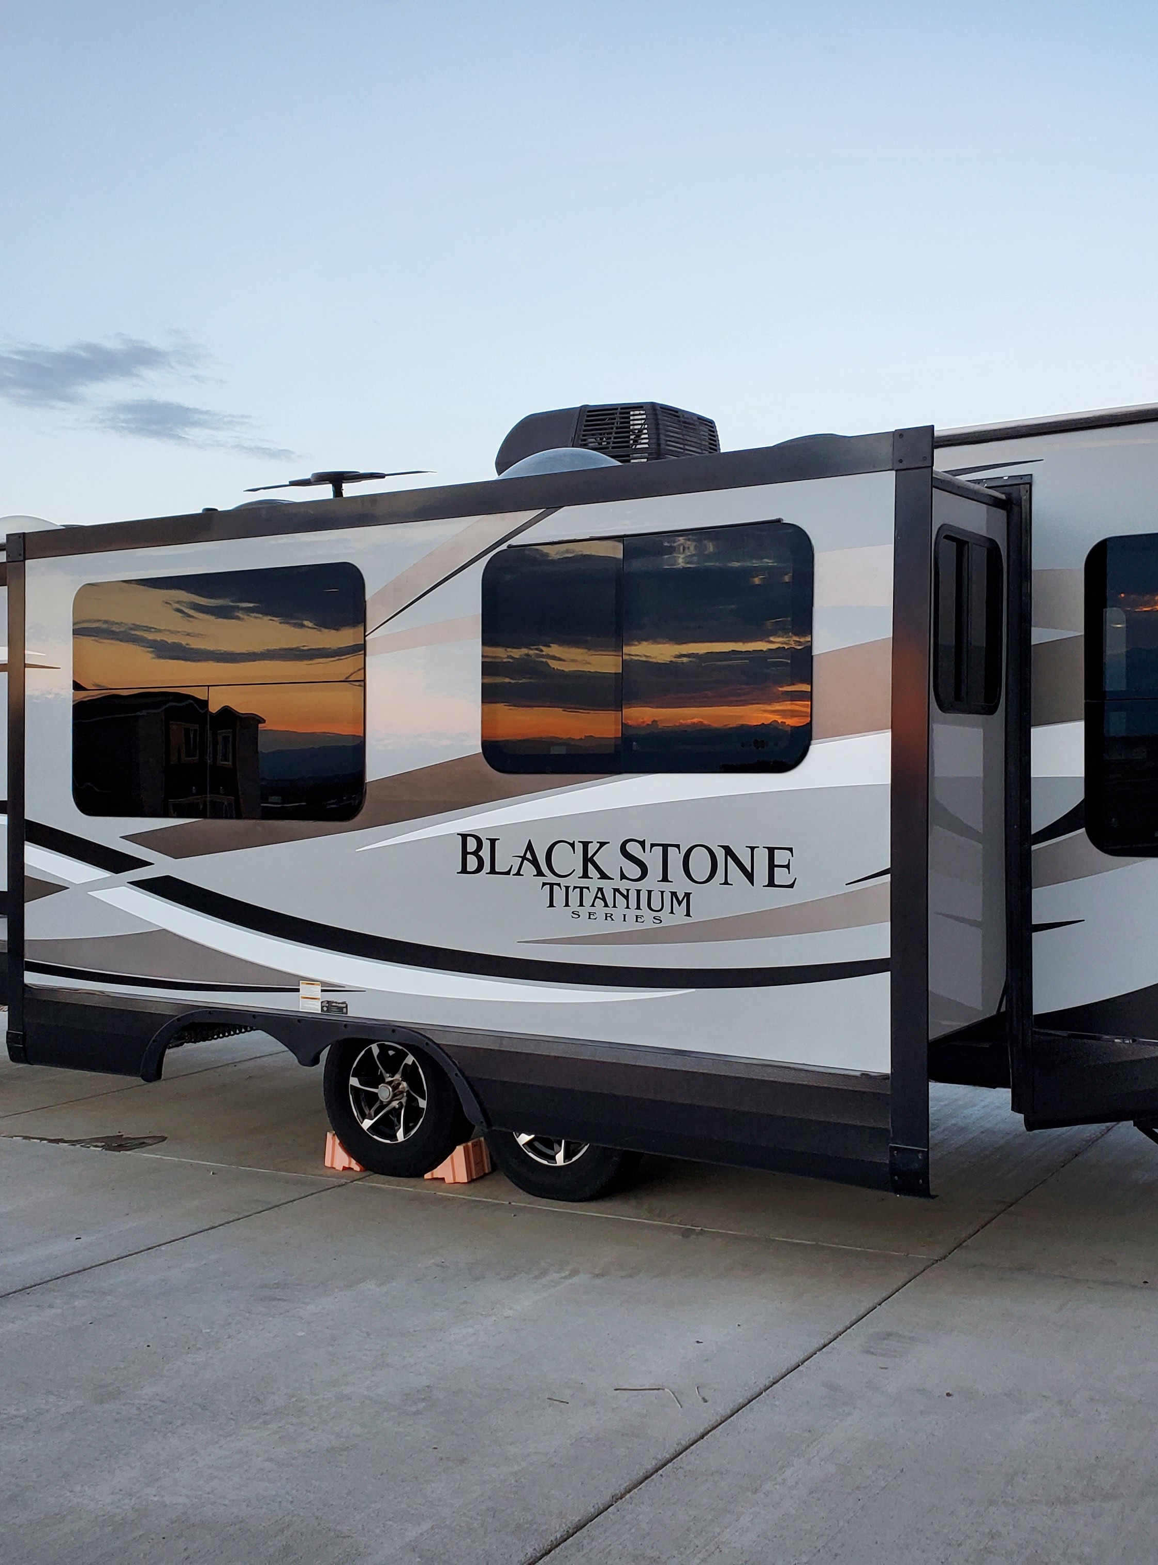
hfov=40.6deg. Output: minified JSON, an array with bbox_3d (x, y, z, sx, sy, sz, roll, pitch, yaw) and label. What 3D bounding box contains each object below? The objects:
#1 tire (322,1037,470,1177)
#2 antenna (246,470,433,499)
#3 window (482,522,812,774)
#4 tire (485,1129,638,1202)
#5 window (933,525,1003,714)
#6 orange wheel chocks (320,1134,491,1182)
[{"bbox_3d":[-0.768,1.343,6.944,0.750,0.750,0.225,0,1,33],"label":"tire"},{"bbox_3d":[-1.281,-1.557,8.298,1.100,0.270,0.350,0,1,33],"label":"antenna"},{"bbox_3d":[0.195,-0.430,5.239,1.283,0.803,0.050,0,1,33],"label":"window"},{"bbox_3d":[-0.032,1.326,6.468,0.750,0.750,0.225,0,1,33],"label":"tire"},{"bbox_3d":[1.230,-0.502,4.957,0.050,0.580,0.642,0,1,33],"label":"window"},{"bbox_3d":[-0.744,1.612,6.816,0.741,0.150,0.190,-2,0,32],"label":"orange wheel chocks"}]

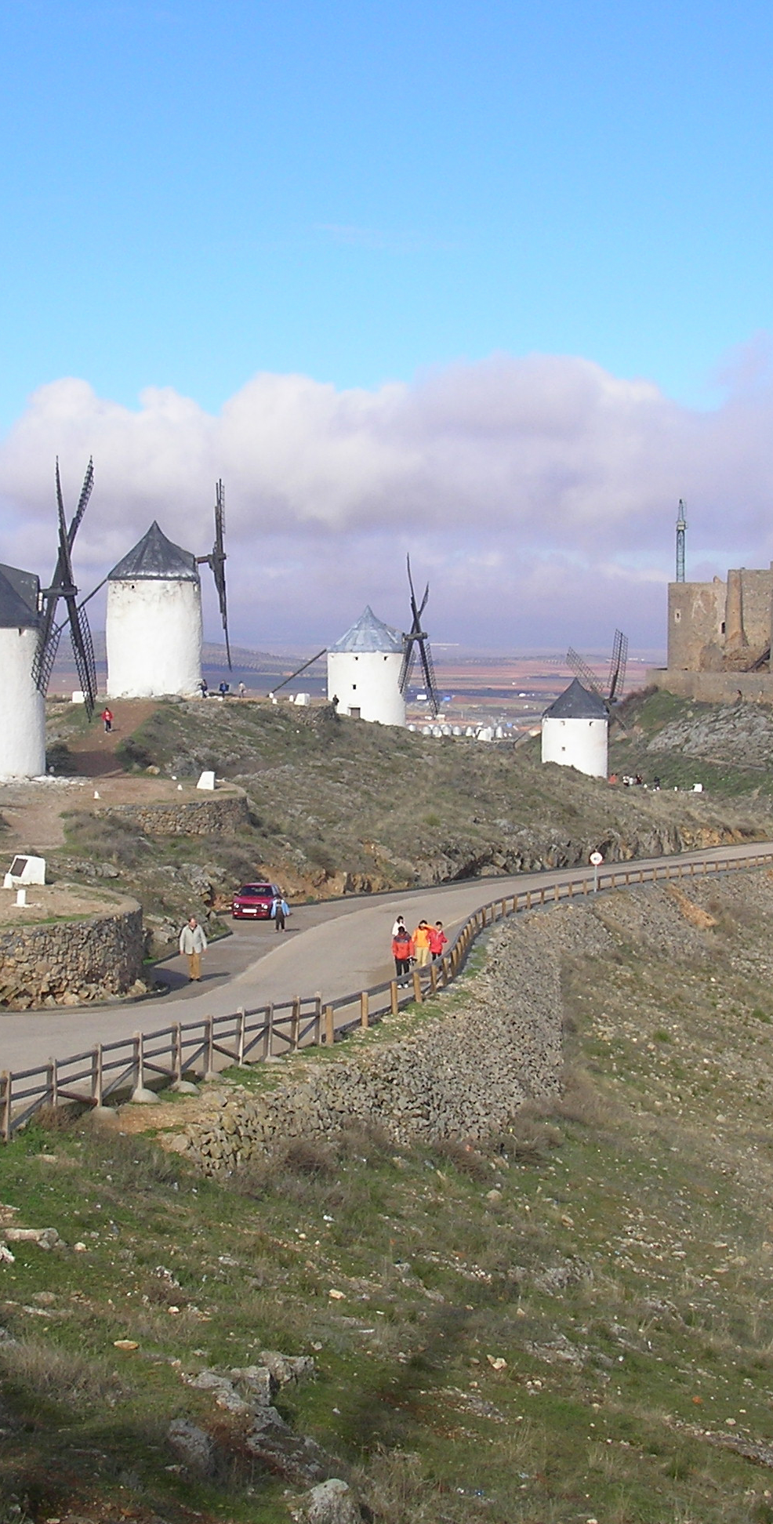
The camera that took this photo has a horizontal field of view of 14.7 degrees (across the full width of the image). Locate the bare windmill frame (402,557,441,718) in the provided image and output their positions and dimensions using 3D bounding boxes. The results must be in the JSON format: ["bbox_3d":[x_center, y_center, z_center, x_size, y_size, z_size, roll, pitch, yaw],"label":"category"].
[{"bbox_3d":[2.850,-10.407,250.000,1.900,13.700,14.300,0,2,12],"label":"bare windmill frame"}]

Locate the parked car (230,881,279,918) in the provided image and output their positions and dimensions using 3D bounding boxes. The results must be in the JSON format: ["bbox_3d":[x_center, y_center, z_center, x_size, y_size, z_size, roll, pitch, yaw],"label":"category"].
[{"bbox_3d":[-5.162,5.506,118.000,1.660,1.430,4.000,0,2,5],"label":"parked car"}]

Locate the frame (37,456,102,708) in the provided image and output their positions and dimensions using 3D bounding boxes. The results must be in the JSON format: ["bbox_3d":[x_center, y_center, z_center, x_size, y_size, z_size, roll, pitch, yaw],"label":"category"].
[{"bbox_3d":[-14.938,-8.084,140.500,1.900,12.500,13.200,0,2,3],"label":"frame"}]

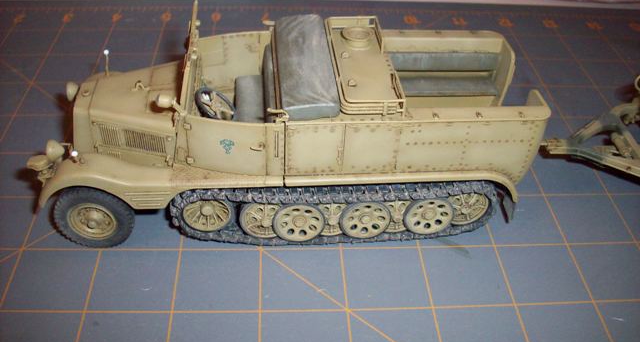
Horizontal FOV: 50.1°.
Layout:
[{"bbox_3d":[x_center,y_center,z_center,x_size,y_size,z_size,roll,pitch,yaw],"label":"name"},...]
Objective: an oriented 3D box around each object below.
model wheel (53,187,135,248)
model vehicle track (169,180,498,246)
[{"bbox_3d":[-0.068,0.013,0.207,0.025,0.025,0.007,-1,38,-5],"label":"model wheel"},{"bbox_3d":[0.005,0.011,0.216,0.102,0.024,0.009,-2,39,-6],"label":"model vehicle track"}]

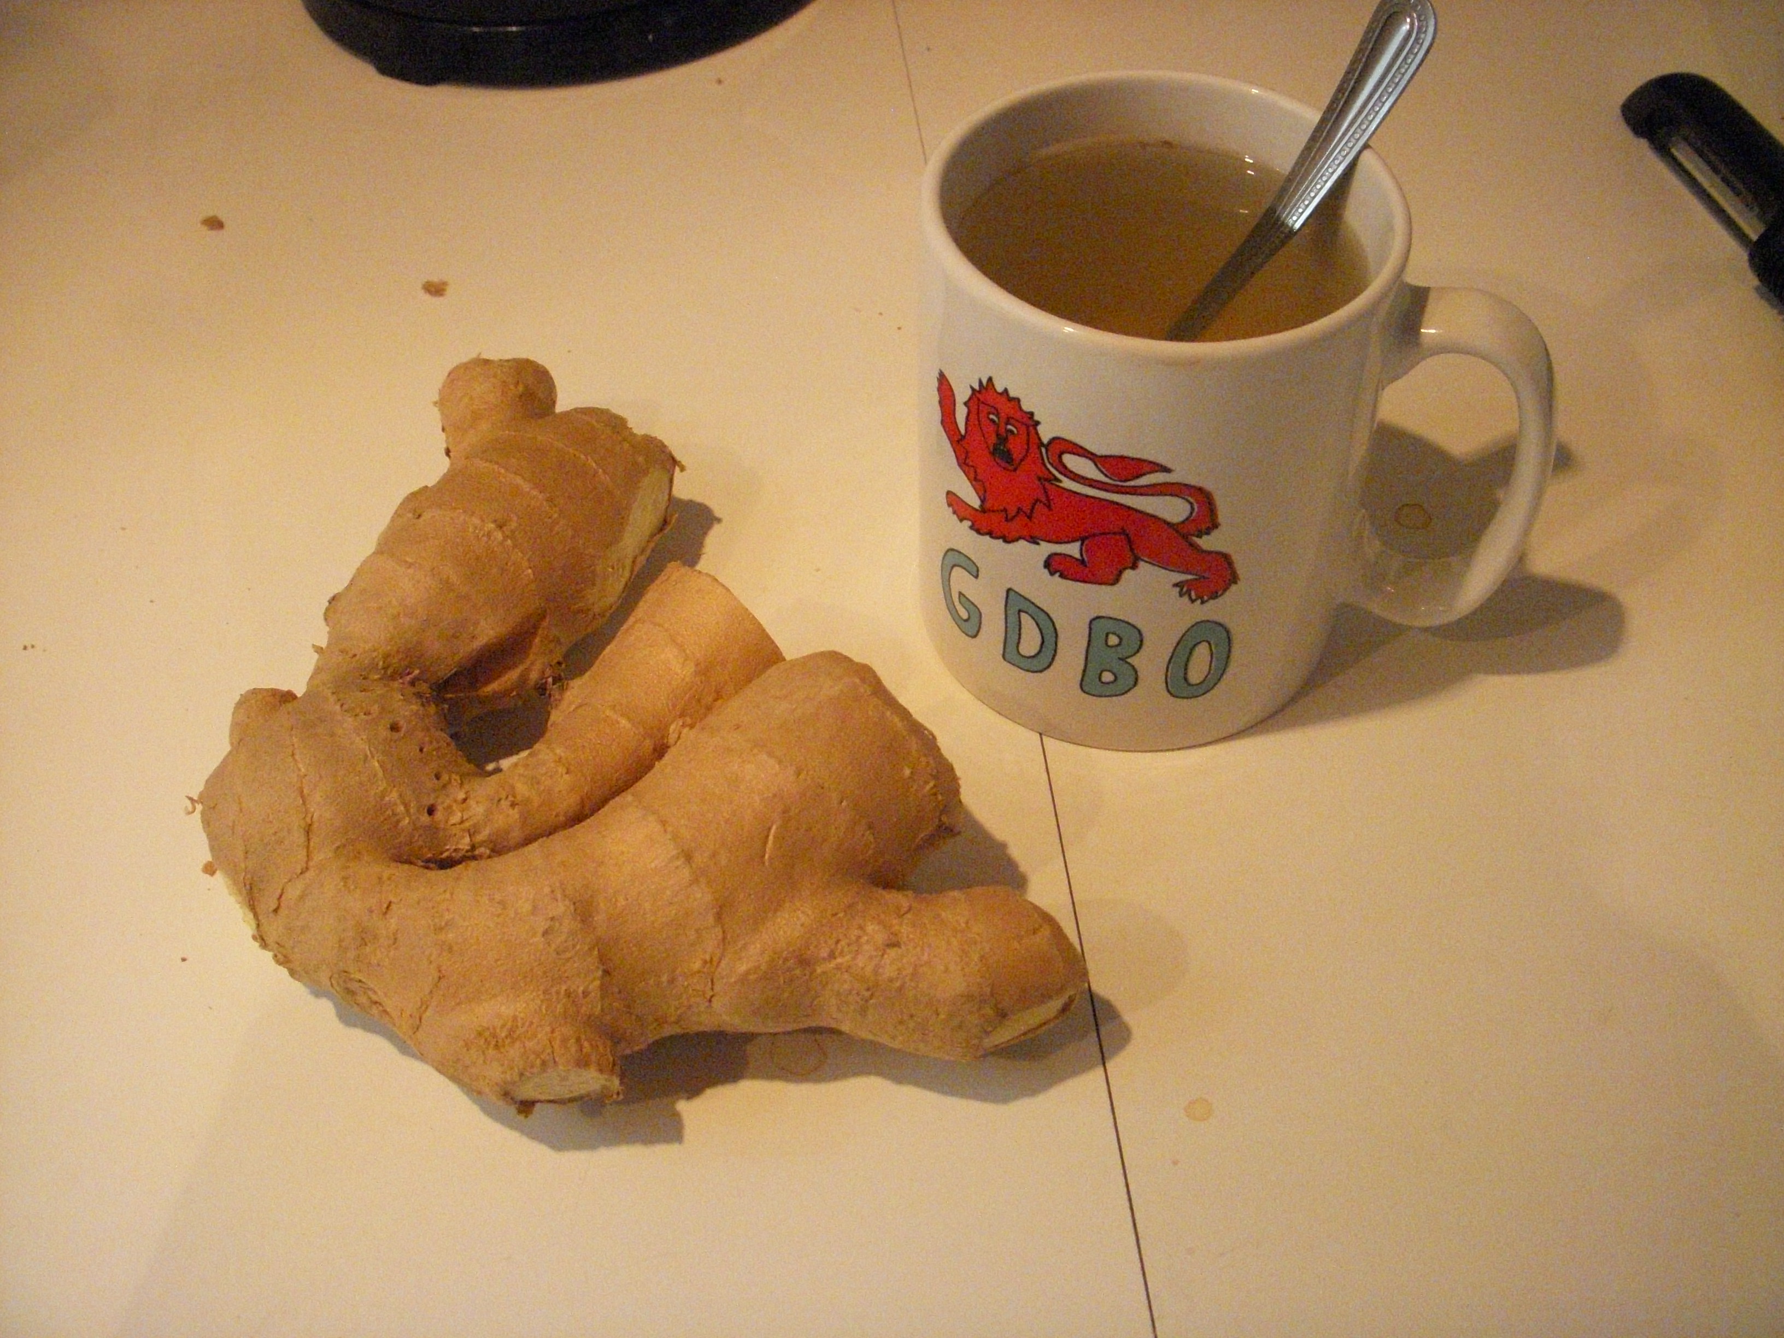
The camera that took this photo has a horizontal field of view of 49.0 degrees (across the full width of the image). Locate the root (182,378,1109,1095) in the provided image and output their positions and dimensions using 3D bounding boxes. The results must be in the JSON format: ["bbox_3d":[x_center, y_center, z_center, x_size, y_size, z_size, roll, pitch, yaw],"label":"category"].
[{"bbox_3d":[-0.066,0.010,0.344,0.113,0.048,0.192,-27,52,-22],"label":"root"}]

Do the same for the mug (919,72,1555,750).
[{"bbox_3d":[0.060,-0.043,0.358,0.111,0.094,0.082,11,49,11],"label":"mug"}]

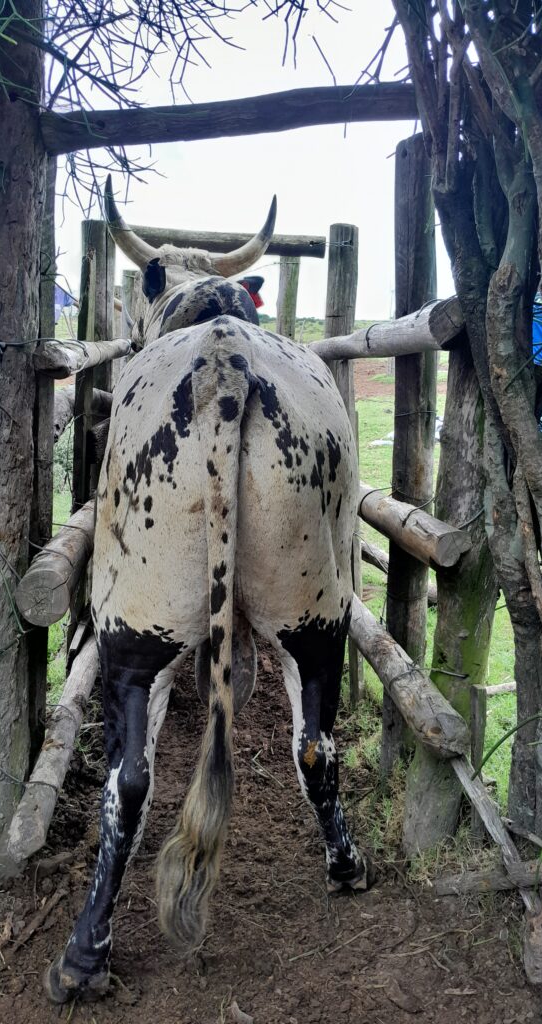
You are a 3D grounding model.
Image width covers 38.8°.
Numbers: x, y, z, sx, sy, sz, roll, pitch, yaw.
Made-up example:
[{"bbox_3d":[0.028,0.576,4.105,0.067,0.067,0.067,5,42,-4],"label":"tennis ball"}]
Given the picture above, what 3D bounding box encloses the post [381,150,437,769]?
[{"bbox_3d":[0.403,-0.069,2.266,0.113,1.919,0.113,-1,14,1],"label":"post"}]

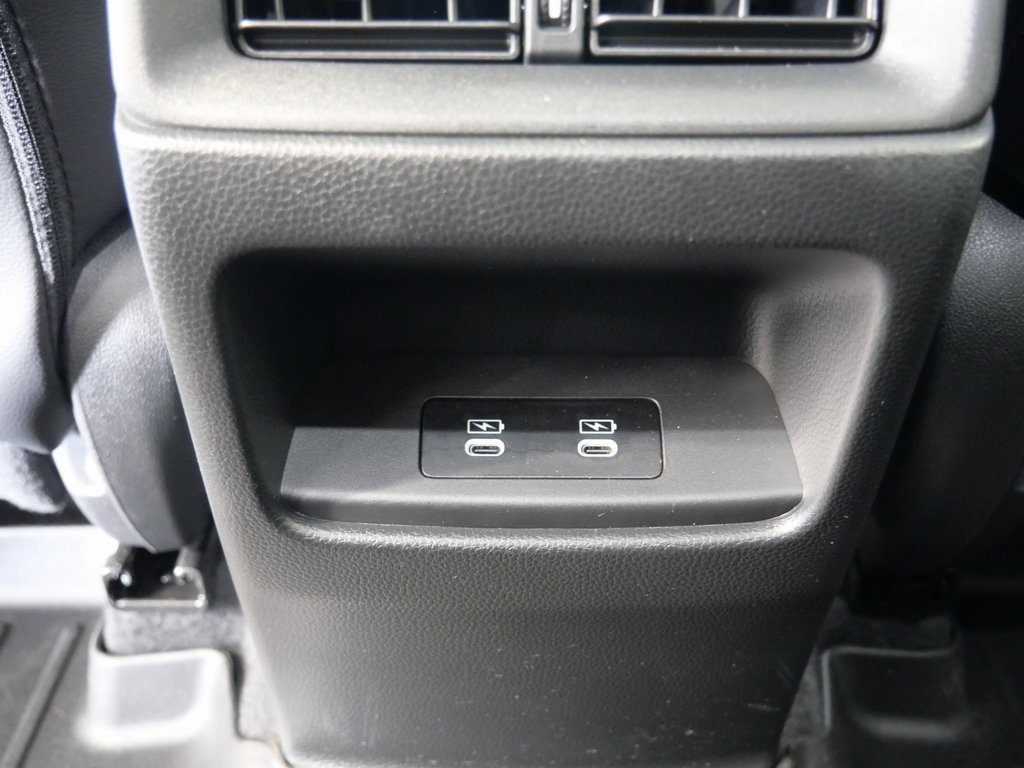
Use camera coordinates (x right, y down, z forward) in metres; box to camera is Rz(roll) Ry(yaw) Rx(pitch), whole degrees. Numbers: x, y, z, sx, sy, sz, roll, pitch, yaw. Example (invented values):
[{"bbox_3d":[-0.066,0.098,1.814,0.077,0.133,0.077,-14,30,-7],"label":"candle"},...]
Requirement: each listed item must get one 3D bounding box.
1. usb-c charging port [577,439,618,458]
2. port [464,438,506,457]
[{"bbox_3d":[0.025,0.020,0.348,0.012,0.004,0.006,0,61,0],"label":"usb-c charging port"},{"bbox_3d":[-0.008,0.019,0.348,0.012,0.004,0.006,0,61,0],"label":"port"}]

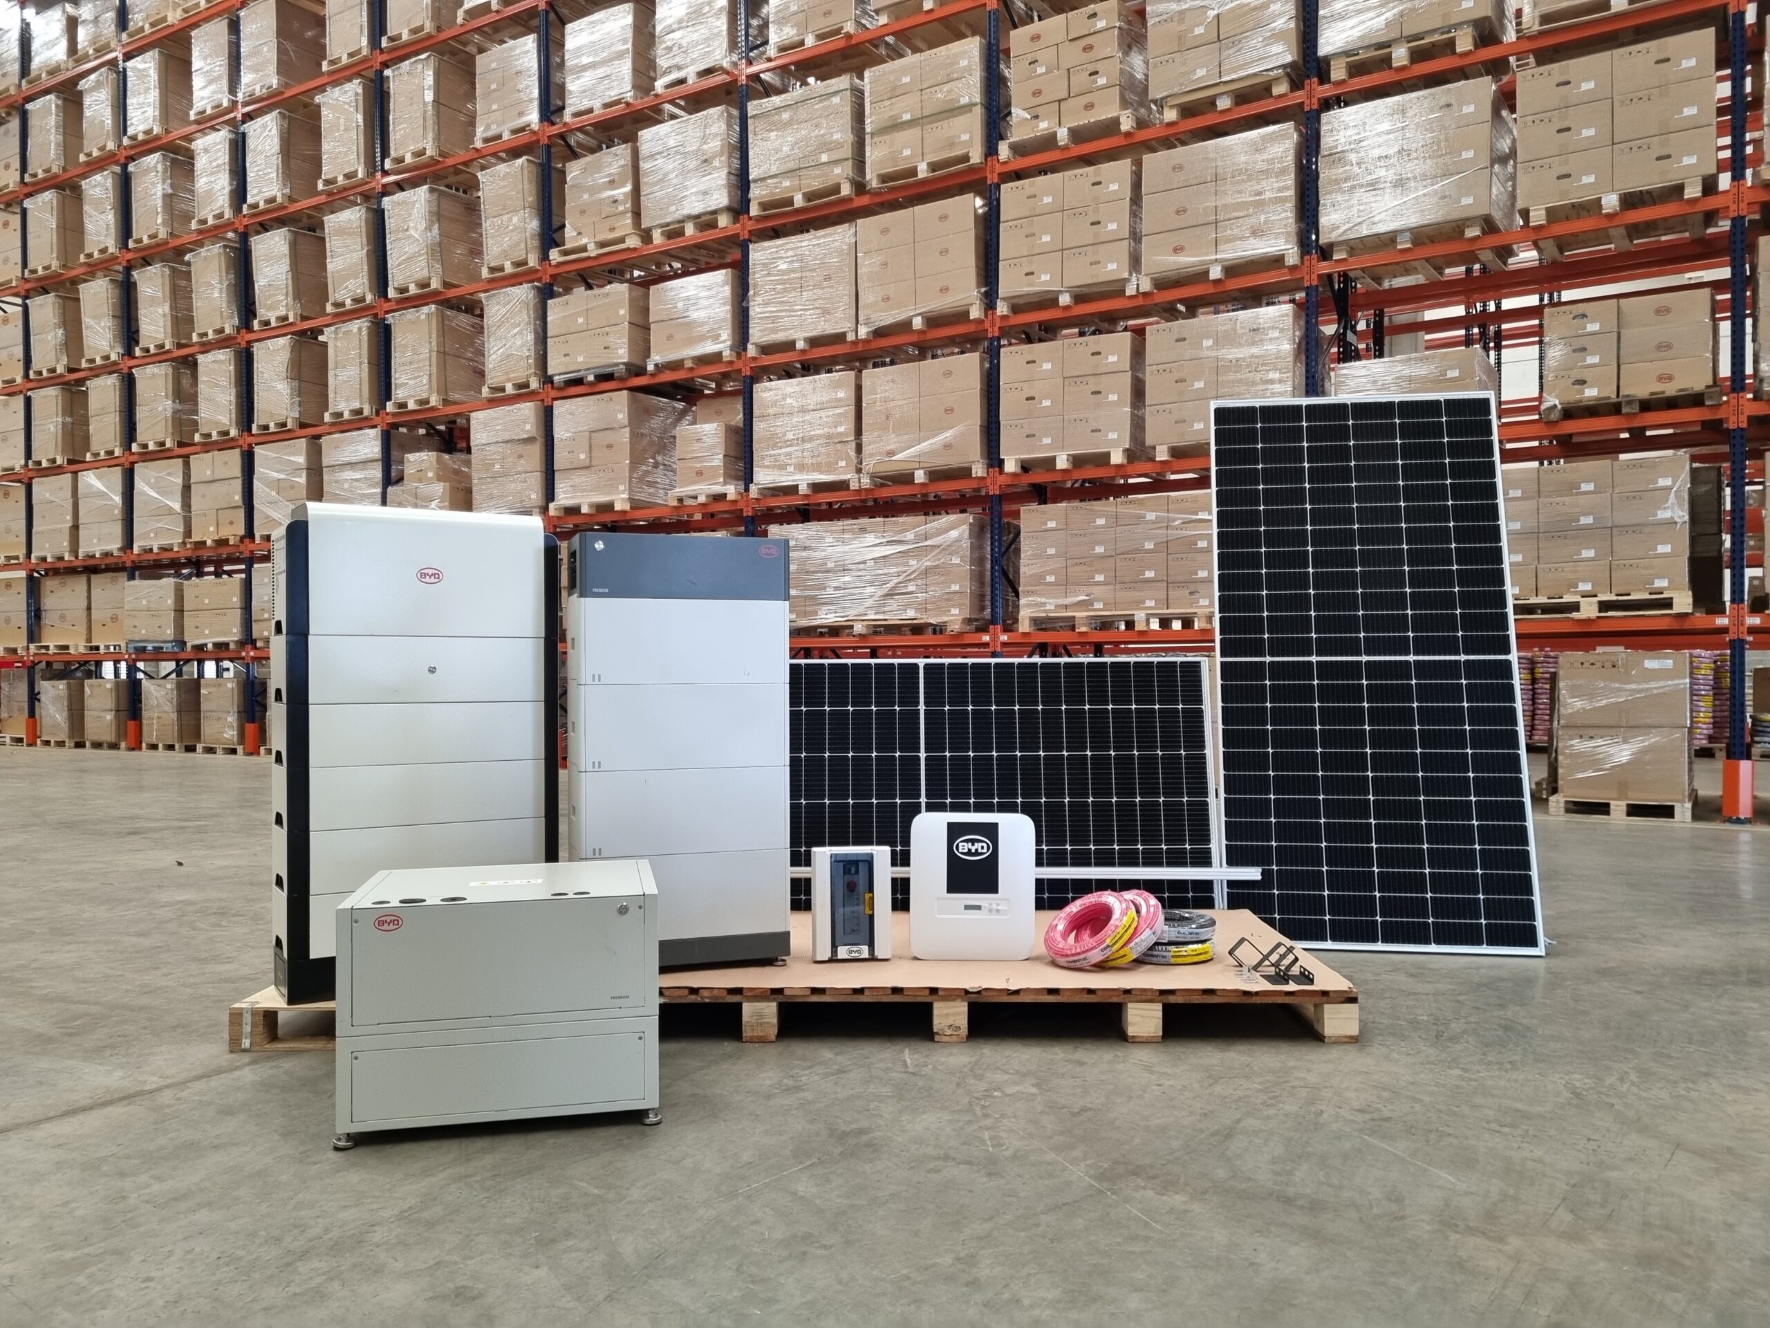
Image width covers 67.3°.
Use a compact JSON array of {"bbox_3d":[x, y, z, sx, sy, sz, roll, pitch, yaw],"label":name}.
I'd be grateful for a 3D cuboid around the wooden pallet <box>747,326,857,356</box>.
[{"bbox_3d":[-0.481,-2.870,12.214,1.164,0.141,1.000,-1,0,31],"label":"wooden pallet"}]

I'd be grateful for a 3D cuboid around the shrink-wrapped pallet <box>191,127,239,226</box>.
[{"bbox_3d":[-7.543,-5.603,15.834,0.730,1.020,1.030,-1,0,31],"label":"shrink-wrapped pallet"}]

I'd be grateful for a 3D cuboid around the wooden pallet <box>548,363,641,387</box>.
[{"bbox_3d":[-2.492,-2.687,12.880,0.920,0.125,1.030,-1,0,31],"label":"wooden pallet"}]

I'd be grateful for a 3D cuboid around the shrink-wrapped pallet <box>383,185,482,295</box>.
[{"bbox_3d":[-4.490,-4.250,13.824,0.728,0.984,1.080,-1,0,31],"label":"shrink-wrapped pallet"}]

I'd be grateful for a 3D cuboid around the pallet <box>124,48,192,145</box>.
[{"bbox_3d":[-9.254,-7.298,17.643,0.803,1.058,1.200,-1,0,31],"label":"pallet"}]

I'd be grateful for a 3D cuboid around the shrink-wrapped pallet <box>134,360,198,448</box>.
[{"bbox_3d":[-8.381,-3.055,16.215,0.722,0.911,1.080,-1,0,31],"label":"shrink-wrapped pallet"}]

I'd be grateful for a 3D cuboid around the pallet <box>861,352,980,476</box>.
[{"bbox_3d":[0.596,-2.050,11.760,1.200,1.020,1.120,-1,0,32],"label":"pallet"}]

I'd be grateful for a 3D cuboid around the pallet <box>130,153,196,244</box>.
[{"bbox_3d":[-9.190,-5.946,17.526,0.783,1.066,1.061,-1,0,32],"label":"pallet"}]

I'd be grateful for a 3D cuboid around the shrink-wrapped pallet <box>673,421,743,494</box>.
[{"bbox_3d":[-1.441,-1.882,13.012,0.820,0.725,1.100,-1,0,32],"label":"shrink-wrapped pallet"}]

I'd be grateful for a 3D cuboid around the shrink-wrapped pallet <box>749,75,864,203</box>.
[{"bbox_3d":[-0.421,-4.269,11.323,1.019,0.864,1.050,-1,0,31],"label":"shrink-wrapped pallet"}]

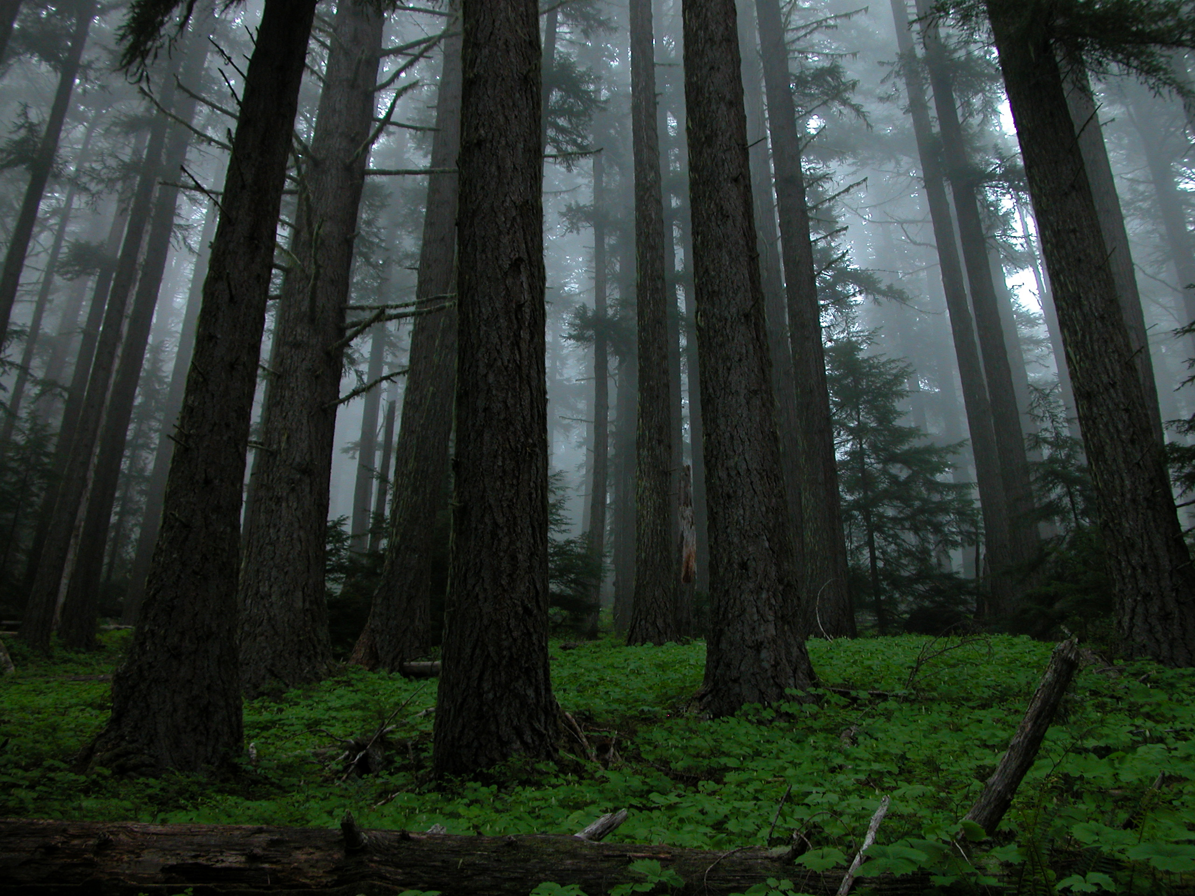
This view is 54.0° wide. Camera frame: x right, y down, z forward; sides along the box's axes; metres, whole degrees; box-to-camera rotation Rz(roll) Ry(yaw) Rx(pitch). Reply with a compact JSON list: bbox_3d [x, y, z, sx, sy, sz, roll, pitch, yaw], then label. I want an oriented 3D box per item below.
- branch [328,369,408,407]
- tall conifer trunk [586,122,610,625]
[{"bbox_3d":[-2.431,-0.641,12.500,0.820,0.340,0.400,-1,-27,0],"label":"branch"},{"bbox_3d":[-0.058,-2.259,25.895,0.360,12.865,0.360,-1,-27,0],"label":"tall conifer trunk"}]

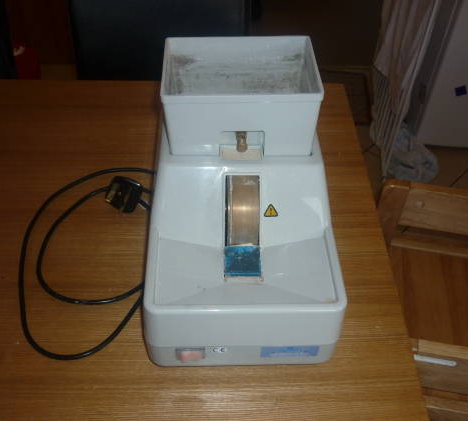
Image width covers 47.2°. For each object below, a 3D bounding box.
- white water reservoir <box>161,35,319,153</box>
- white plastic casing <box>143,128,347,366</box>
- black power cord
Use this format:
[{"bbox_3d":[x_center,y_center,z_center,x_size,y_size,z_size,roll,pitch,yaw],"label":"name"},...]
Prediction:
[{"bbox_3d":[0.007,-0.149,0.688,0.188,0.092,0.136,-1,45,-1],"label":"white water reservoir"},{"bbox_3d":[0.008,0.007,0.618,0.190,0.118,0.313,0,48,-2],"label":"white plastic casing"},{"bbox_3d":[-0.174,0.037,0.638,0.167,0.042,0.298,0,48,-2],"label":"black power cord"}]

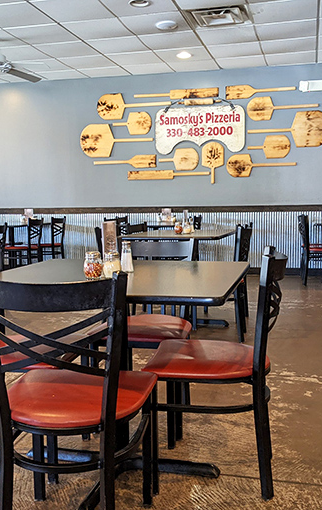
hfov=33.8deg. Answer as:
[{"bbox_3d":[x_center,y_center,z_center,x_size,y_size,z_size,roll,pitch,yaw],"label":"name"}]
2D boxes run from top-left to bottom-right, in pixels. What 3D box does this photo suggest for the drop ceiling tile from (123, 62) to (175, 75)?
[{"bbox_3d":[-0.174,-2.477,7.057,0.603,0.020,0.535,1,7,14],"label":"drop ceiling tile"}]

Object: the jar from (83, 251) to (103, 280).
[{"bbox_3d":[-0.228,0.035,1.778,0.064,0.093,0.064,-1,6,0],"label":"jar"}]

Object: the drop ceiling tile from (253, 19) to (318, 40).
[{"bbox_3d":[1.311,-2.317,5.471,0.603,0.020,0.603,1,7,14],"label":"drop ceiling tile"}]

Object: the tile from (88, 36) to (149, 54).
[{"bbox_3d":[-0.463,-2.342,5.918,0.603,0.020,0.603,1,7,14],"label":"tile"}]

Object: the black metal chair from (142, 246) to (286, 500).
[{"bbox_3d":[0.207,0.402,1.921,0.465,0.834,0.420,0,6,9],"label":"black metal chair"}]

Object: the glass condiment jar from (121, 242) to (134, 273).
[{"bbox_3d":[-0.126,0.007,1.984,0.045,0.113,0.045,-1,6,0],"label":"glass condiment jar"}]

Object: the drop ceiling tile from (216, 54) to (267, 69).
[{"bbox_3d":[1.012,-2.445,6.720,0.600,0.020,0.450,1,6,14],"label":"drop ceiling tile"}]

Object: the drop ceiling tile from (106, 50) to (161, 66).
[{"bbox_3d":[-0.315,-2.404,6.499,0.600,0.020,0.600,1,6,14],"label":"drop ceiling tile"}]

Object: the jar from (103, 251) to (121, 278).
[{"bbox_3d":[-0.171,0.034,1.849,0.060,0.086,0.060,-1,6,0],"label":"jar"}]

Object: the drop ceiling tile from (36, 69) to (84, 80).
[{"bbox_3d":[-1.383,-2.514,7.413,0.605,0.020,0.431,1,6,15],"label":"drop ceiling tile"}]

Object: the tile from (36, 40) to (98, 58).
[{"bbox_3d":[-1.085,-2.396,6.180,0.600,0.020,0.600,1,6,15],"label":"tile"}]

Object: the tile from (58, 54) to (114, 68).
[{"bbox_3d":[-0.905,-2.420,6.654,0.603,0.020,0.603,1,7,14],"label":"tile"}]

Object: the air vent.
[{"bbox_3d":[0.562,-2.279,5.046,0.600,0.050,0.600,1,6,14],"label":"air vent"}]

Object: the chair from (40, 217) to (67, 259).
[{"bbox_3d":[-1.637,-0.130,7.497,0.450,0.845,0.430,1,7,14],"label":"chair"}]

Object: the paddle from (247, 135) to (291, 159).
[{"bbox_3d":[1.445,-1.436,7.076,0.562,0.306,0.020,1,7,13],"label":"paddle"}]

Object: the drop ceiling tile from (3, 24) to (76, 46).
[{"bbox_3d":[-1.202,-2.280,5.480,0.603,0.020,0.603,1,7,14],"label":"drop ceiling tile"}]

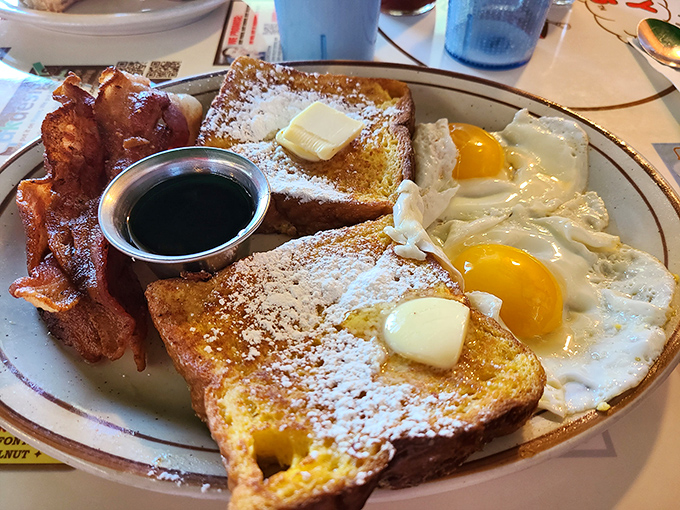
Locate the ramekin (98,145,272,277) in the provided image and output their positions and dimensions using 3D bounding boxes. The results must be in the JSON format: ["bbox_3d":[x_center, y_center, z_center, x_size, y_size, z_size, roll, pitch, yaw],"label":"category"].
[{"bbox_3d":[-0.065,-0.013,0.224,0.069,0.032,0.069,4,50,0],"label":"ramekin"}]

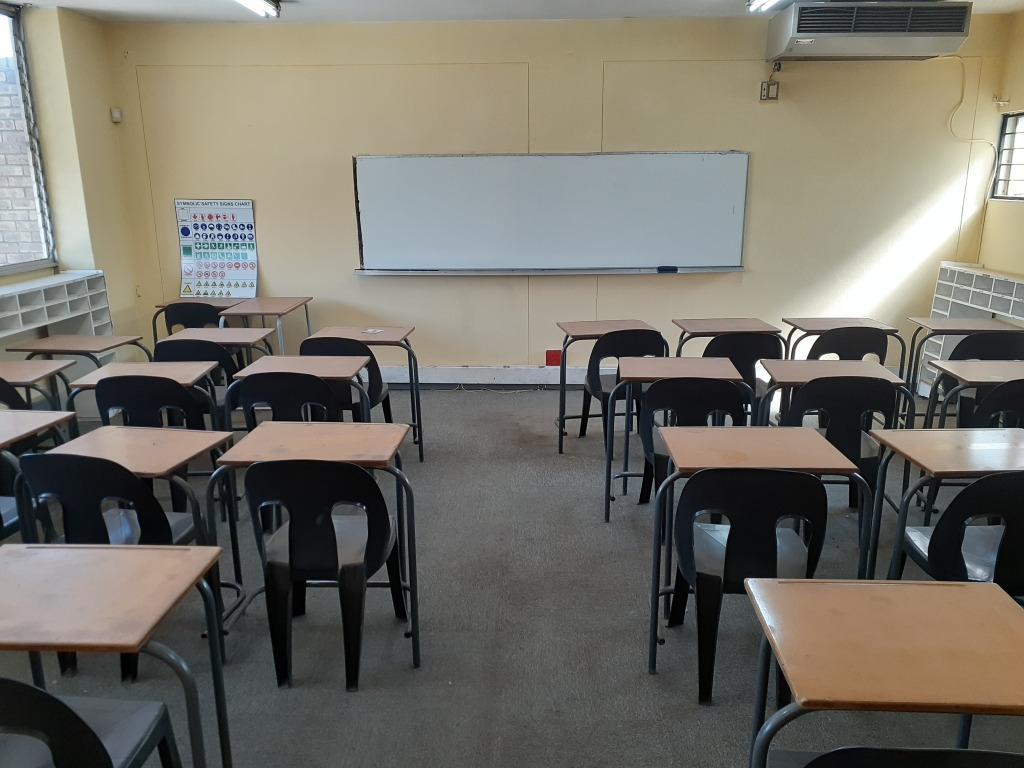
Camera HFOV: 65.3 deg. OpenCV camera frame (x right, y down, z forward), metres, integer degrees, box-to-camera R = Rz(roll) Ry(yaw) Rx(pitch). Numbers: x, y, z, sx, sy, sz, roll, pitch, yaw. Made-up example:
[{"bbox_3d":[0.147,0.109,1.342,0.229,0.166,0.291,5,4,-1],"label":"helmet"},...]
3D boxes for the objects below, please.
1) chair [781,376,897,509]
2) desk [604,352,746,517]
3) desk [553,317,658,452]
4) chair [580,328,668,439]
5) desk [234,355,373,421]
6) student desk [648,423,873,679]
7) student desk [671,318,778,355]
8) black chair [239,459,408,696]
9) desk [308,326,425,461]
[{"bbox_3d":[1.527,0.306,3.812,0.478,0.792,0.506,1,14,6],"label":"chair"},{"bbox_3d":[0.810,0.275,3.976,0.685,0.737,0.439,1,14,6],"label":"desk"},{"bbox_3d":[0.599,0.007,5.059,0.685,0.737,0.439,-2,14,-8],"label":"desk"},{"bbox_3d":[0.676,0.014,4.929,0.475,0.787,0.510,-2,14,-7],"label":"chair"},{"bbox_3d":[-1.018,0.272,4.037,0.685,0.737,0.439,0,14,2],"label":"desk"},{"bbox_3d":[0.824,0.581,2.824,0.703,0.749,0.466,0,14,2],"label":"student desk"},{"bbox_3d":[1.319,-0.001,5.034,0.640,0.745,0.430,-1,14,-2],"label":"student desk"},{"bbox_3d":[-0.639,0.579,2.791,0.478,0.792,0.506,0,14,3],"label":"black chair"},{"bbox_3d":[-0.914,0.062,4.968,0.703,0.749,0.466,0,14,4],"label":"desk"}]

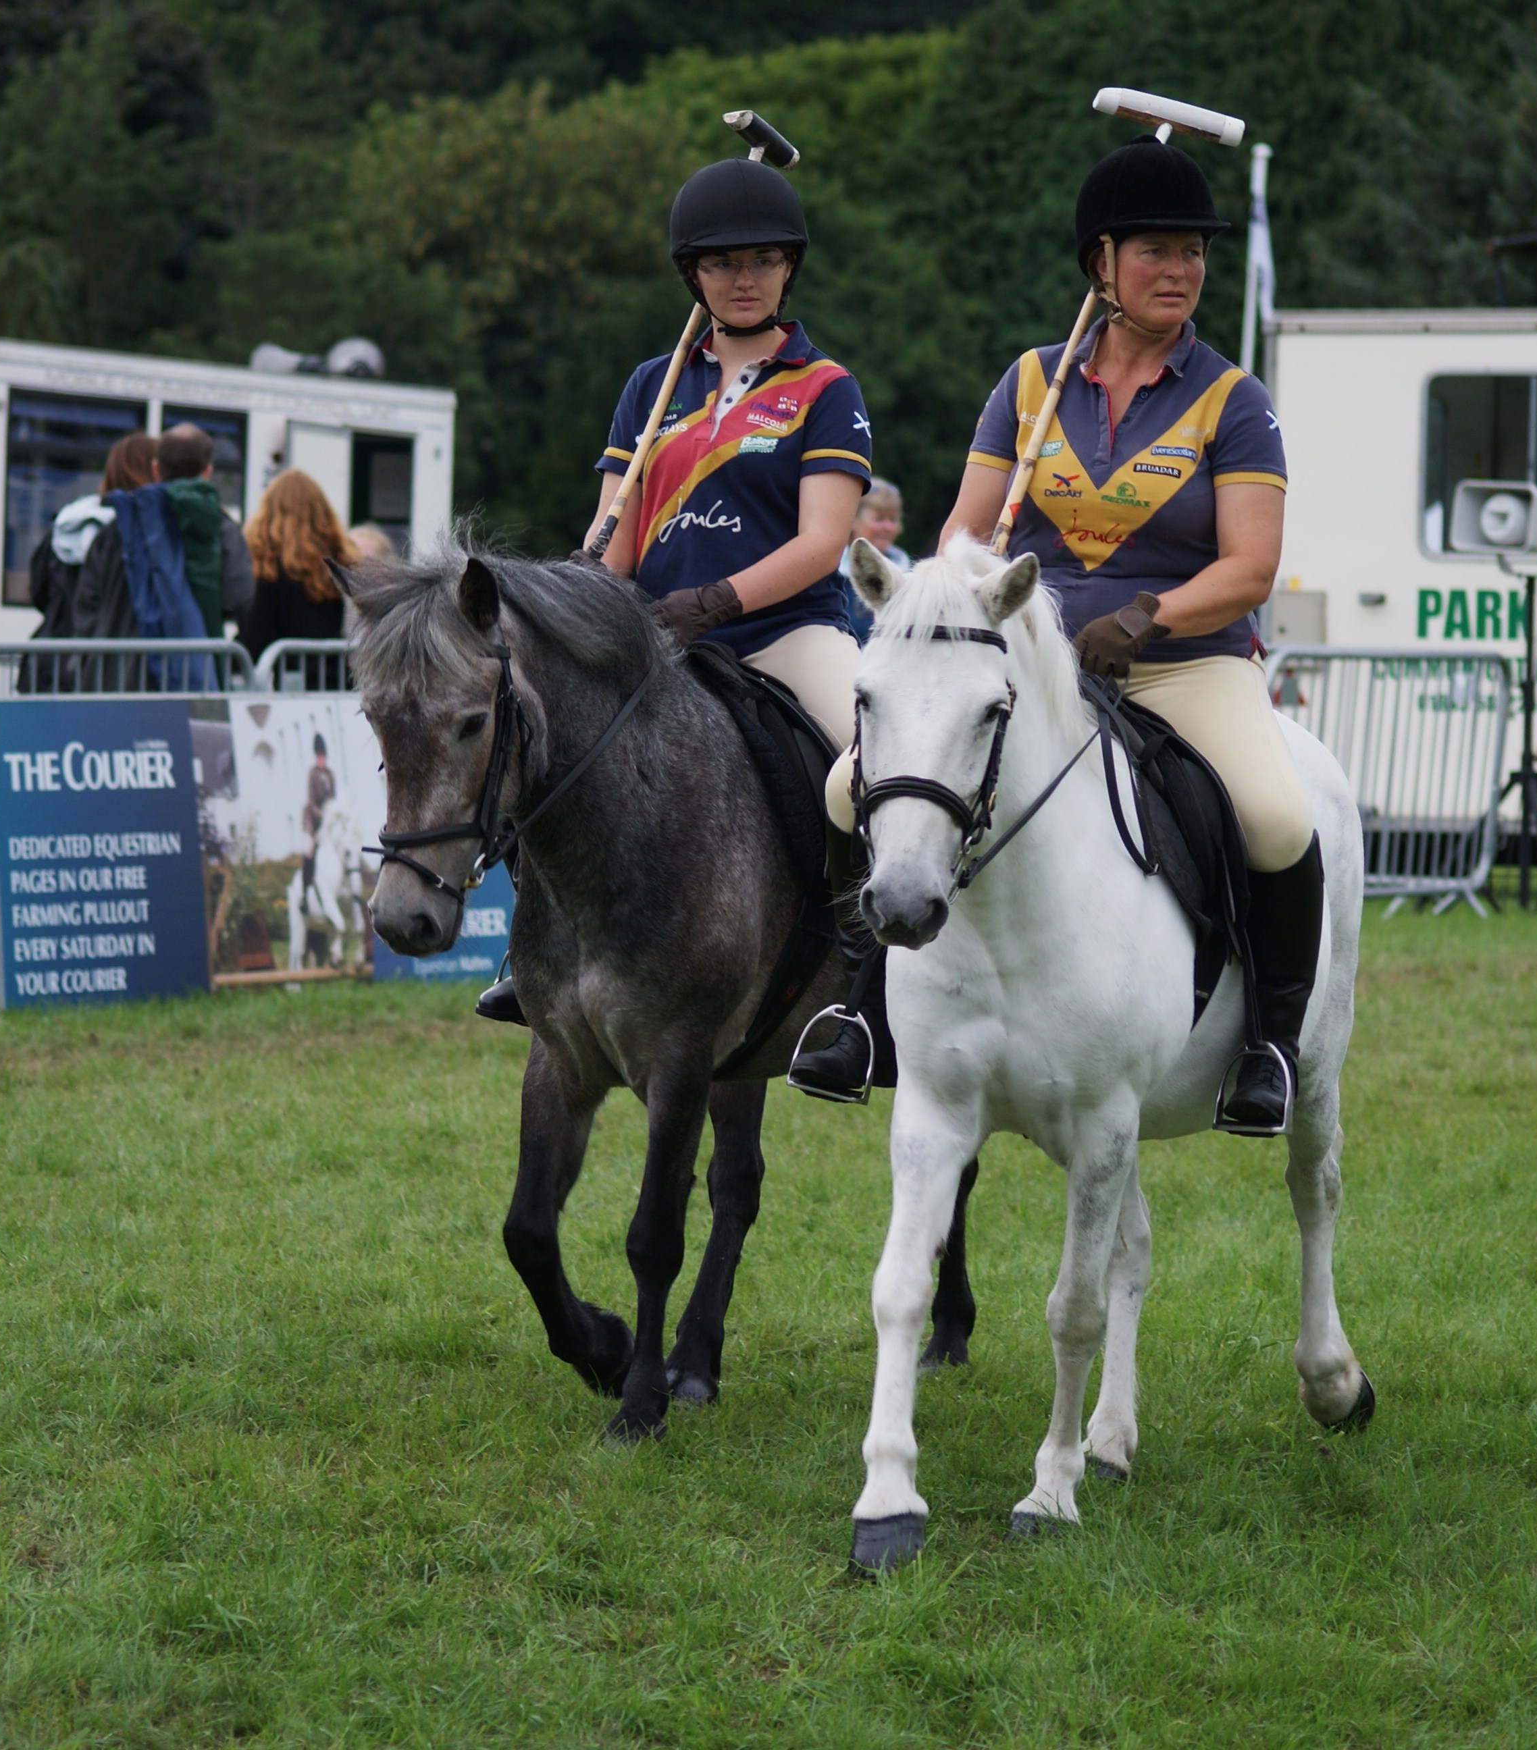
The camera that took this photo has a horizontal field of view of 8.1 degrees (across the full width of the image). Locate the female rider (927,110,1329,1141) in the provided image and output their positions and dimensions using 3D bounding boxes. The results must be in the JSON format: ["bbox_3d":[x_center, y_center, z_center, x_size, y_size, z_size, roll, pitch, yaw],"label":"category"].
[{"bbox_3d":[0.525,-0.362,16.400,0.640,1.490,0.600,2,1,19],"label":"female rider"}]

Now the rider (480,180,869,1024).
[{"bbox_3d":[-0.155,-0.415,17.950,0.640,1.520,0.600,2,1,20],"label":"rider"}]

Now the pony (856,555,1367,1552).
[{"bbox_3d":[0.510,0.250,16.300,0.530,1.470,1.880,2,1,15],"label":"pony"}]

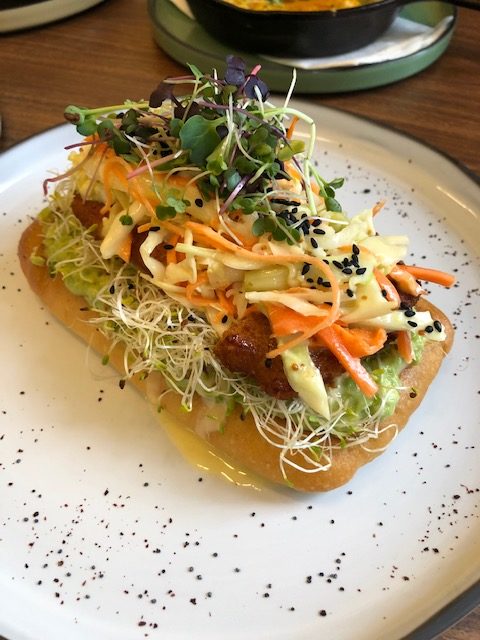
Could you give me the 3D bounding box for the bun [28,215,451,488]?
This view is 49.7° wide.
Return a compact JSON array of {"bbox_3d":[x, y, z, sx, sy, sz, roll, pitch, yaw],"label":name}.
[{"bbox_3d":[-0.007,-0.011,0.209,0.166,0.036,0.096,35,60,23],"label":"bun"}]

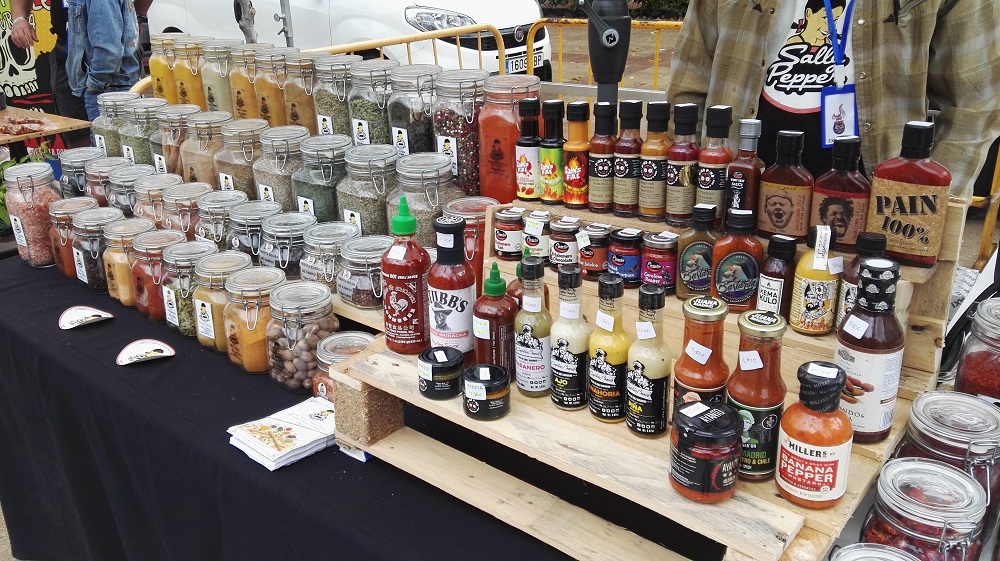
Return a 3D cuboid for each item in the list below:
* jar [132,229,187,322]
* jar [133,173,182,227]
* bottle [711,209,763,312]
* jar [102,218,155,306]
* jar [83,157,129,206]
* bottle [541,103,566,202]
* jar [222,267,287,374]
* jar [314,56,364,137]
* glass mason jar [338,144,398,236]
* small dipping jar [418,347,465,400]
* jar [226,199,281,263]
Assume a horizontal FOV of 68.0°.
[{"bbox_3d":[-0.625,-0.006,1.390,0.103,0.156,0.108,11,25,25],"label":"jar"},{"bbox_3d":[-0.785,-0.178,1.718,0.104,0.108,0.104,-1,19,0],"label":"jar"},{"bbox_3d":[0.319,-0.027,0.990,0.060,0.132,0.031,12,22,36],"label":"bottle"},{"bbox_3d":[-0.802,-0.042,1.630,0.108,0.172,0.108,11,21,32],"label":"jar"},{"bbox_3d":[-0.987,-0.242,1.883,0.104,0.108,0.104,15,25,38],"label":"jar"},{"bbox_3d":[0.089,-0.216,1.256,0.043,0.171,0.043,-1,17,0],"label":"bottle"},{"bbox_3d":[-0.428,0.073,1.317,0.108,0.163,0.108,15,25,38],"label":"jar"},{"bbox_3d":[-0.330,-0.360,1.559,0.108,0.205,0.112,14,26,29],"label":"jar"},{"bbox_3d":[-0.252,-0.144,1.445,0.113,0.215,0.113,15,25,38],"label":"glass mason jar"},{"bbox_3d":[-0.074,0.117,0.935,0.057,0.046,0.057,0,19,0],"label":"small dipping jar"},{"bbox_3d":[-0.470,-0.095,1.436,0.106,0.099,0.113,-2,19,1],"label":"jar"}]

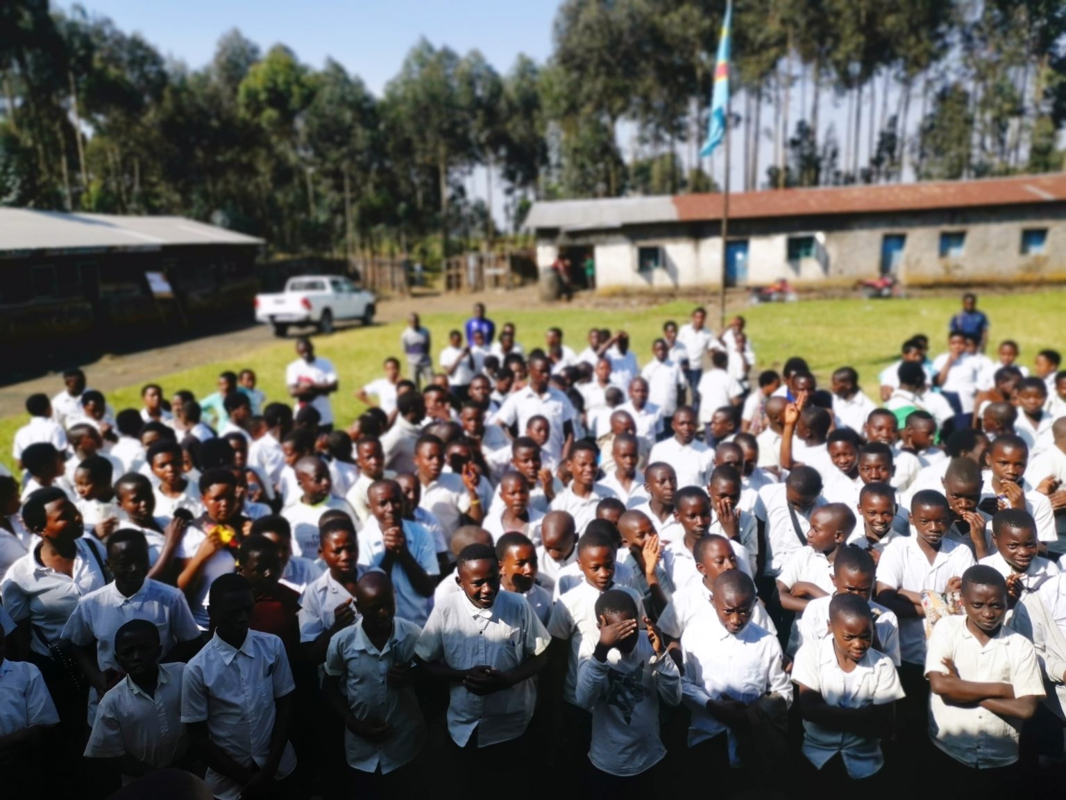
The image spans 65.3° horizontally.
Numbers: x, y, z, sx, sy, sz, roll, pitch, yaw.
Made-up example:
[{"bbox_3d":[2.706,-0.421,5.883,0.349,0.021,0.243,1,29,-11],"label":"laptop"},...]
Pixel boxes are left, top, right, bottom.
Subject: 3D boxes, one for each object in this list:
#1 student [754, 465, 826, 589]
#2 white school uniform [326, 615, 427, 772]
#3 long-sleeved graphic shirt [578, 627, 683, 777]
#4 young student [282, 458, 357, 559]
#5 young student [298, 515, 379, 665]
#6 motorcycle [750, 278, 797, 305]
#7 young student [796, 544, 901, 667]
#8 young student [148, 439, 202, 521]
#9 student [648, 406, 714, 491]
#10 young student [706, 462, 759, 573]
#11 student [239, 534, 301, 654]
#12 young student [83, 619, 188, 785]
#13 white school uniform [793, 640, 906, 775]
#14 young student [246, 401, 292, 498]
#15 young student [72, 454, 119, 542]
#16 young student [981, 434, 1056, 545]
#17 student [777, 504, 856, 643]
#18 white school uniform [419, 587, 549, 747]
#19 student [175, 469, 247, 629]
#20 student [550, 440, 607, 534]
[{"bbox_3d":[1.267,1.055,4.012,0.420,1.530,0.300,2,10,15],"label":"student"},{"bbox_3d":[-0.588,1.101,3.100,0.390,0.600,0.240,-4,11,-13],"label":"white school uniform"},{"bbox_3d":[0.346,1.102,3.012,0.385,0.540,0.300,1,11,6],"label":"long-sleeved graphic shirt"},{"bbox_3d":[-1.025,0.994,4.136,0.410,1.480,0.260,-6,11,-23],"label":"young student"},{"bbox_3d":[-0.737,1.192,3.461,0.400,1.514,0.280,-7,12,-29],"label":"young student"},{"bbox_3d":[9.523,-4.345,32.904,1.930,1.050,0.740,0,11,7],"label":"motorcycle"},{"bbox_3d":[1.228,1.229,3.276,0.400,1.396,0.270,2,12,16],"label":"young student"},{"bbox_3d":[-1.850,0.934,4.442,0.390,1.470,0.260,-6,12,-21],"label":"young student"},{"bbox_3d":[0.912,0.758,5.092,0.420,1.470,0.260,0,11,7],"label":"student"},{"bbox_3d":[0.919,1.020,3.984,0.400,1.460,0.310,0,11,6],"label":"young student"},{"bbox_3d":[-1.115,1.227,3.650,0.400,1.349,0.270,-6,12,-24],"label":"student"},{"bbox_3d":[-1.353,1.391,3.022,0.400,1.293,0.260,-8,12,-35],"label":"young student"},{"bbox_3d":[1.146,1.117,3.099,0.410,0.520,0.250,2,10,14],"label":"white school uniform"},{"bbox_3d":[-1.677,0.775,5.443,0.300,1.550,0.420,-10,14,-39],"label":"young student"},{"bbox_3d":[-2.217,1.035,4.413,0.400,1.538,0.280,1,10,12],"label":"young student"},{"bbox_3d":[2.261,0.883,4.042,0.420,1.470,0.300,2,12,14],"label":"young student"},{"bbox_3d":[1.247,1.152,3.657,0.410,1.463,0.300,0,10,5],"label":"student"},{"bbox_3d":[-0.168,0.982,3.106,0.480,0.610,0.270,-2,11,-2],"label":"white school uniform"},{"bbox_3d":[-1.431,1.048,3.925,0.430,1.500,0.320,-10,14,-38],"label":"student"},{"bbox_3d":[0.281,0.918,4.489,0.390,1.440,0.260,-3,11,-9],"label":"student"}]

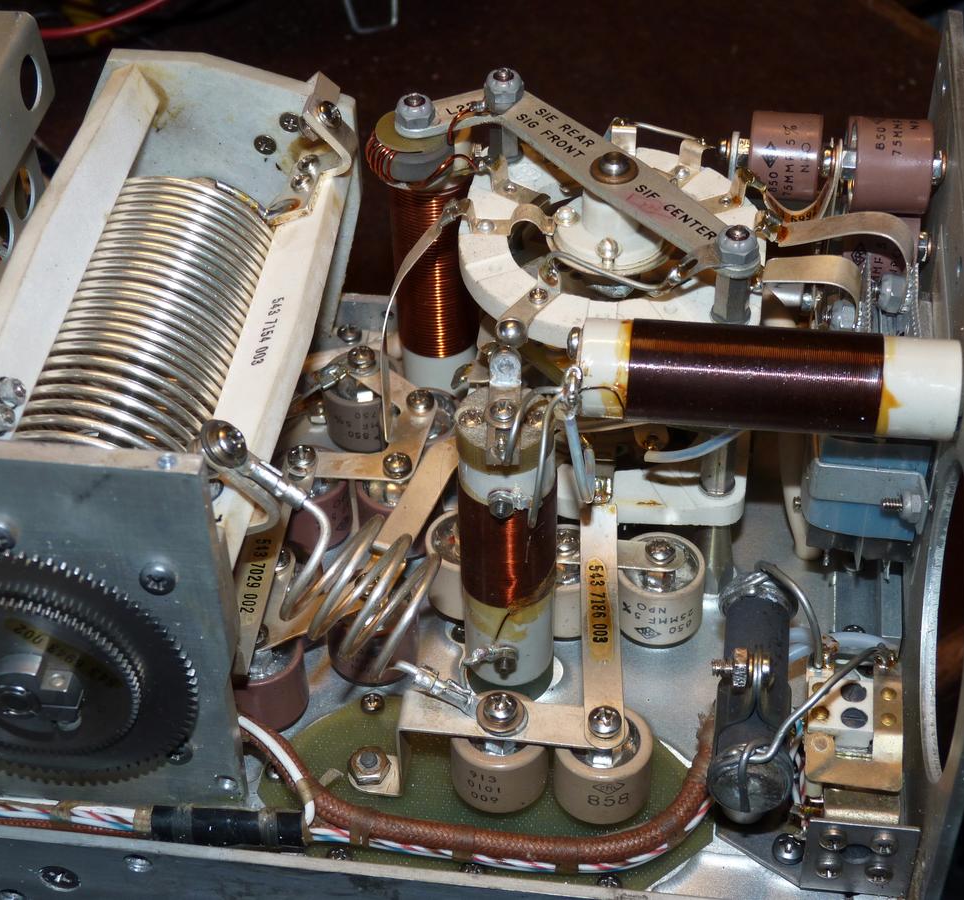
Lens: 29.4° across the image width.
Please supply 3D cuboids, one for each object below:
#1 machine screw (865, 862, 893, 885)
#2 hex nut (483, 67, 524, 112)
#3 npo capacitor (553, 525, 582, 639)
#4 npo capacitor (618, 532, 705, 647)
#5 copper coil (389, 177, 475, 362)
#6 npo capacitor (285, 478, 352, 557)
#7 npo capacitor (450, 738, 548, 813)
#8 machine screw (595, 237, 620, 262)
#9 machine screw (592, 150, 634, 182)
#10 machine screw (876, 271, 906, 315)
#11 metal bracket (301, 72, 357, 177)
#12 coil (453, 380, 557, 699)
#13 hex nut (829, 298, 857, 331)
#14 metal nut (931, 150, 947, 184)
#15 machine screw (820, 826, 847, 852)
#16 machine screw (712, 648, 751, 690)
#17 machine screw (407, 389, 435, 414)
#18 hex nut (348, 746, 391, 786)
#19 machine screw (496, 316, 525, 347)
[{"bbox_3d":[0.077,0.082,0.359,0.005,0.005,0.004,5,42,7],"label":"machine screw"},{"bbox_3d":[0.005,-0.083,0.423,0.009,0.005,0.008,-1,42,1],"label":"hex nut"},{"bbox_3d":[0.020,0.032,0.441,0.021,0.017,0.021,4,43,7],"label":"npo capacitor"},{"bbox_3d":[0.042,0.033,0.438,0.021,0.017,0.021,4,43,7],"label":"npo capacitor"},{"bbox_3d":[-0.011,-0.047,0.435,0.020,0.049,0.020,-1,43,0],"label":"copper coil"},{"bbox_3d":[-0.046,0.014,0.502,0.021,0.018,0.021,5,43,6],"label":"npo capacitor"},{"bbox_3d":[0.004,0.064,0.388,0.020,0.016,0.020,5,42,7],"label":"npo capacitor"},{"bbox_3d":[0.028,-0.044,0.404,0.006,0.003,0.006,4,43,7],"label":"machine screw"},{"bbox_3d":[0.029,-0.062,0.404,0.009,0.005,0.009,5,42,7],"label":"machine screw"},{"bbox_3d":[0.090,-0.034,0.400,0.007,0.009,0.009,5,42,7],"label":"machine screw"},{"bbox_3d":[-0.041,-0.087,0.491,0.015,0.019,0.016,5,43,6],"label":"metal bracket"},{"bbox_3d":[0.006,0.024,0.442,0.022,0.084,0.022,-1,43,1],"label":"coil"},{"bbox_3d":[0.075,-0.028,0.383,0.005,0.008,0.009,4,5,7],"label":"hex nut"},{"bbox_3d":[0.115,-0.071,0.461,0.004,0.009,0.009,5,43,6],"label":"metal nut"},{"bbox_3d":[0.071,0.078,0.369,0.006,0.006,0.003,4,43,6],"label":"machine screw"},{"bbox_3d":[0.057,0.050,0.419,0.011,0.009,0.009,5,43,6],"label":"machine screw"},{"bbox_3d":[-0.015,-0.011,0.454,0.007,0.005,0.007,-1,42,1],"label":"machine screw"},{"bbox_3d":[-0.023,0.066,0.381,0.009,0.003,0.008,-1,43,0],"label":"hex nut"},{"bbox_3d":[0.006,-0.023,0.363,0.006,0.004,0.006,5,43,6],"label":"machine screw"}]

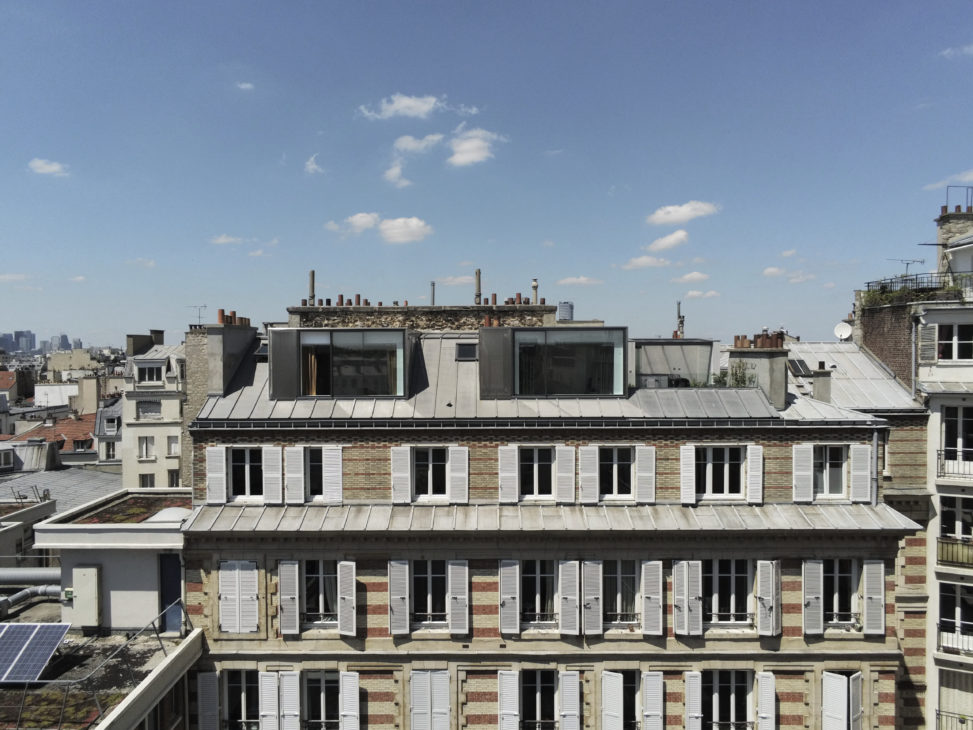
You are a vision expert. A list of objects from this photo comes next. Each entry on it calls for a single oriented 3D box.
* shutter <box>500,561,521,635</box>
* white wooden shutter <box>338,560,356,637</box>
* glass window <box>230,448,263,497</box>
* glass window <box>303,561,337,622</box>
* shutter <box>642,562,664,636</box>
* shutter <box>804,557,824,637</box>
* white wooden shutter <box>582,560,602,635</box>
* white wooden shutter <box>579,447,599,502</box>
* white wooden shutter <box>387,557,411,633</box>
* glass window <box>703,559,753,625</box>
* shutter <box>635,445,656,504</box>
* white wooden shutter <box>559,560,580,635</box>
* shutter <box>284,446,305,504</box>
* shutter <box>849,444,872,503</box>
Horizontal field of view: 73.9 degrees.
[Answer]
[{"bbox_3d":[0.665,6.610,18.380,0.591,2.078,0.060,0,1,3],"label":"shutter"},{"bbox_3d":[-3.937,6.617,18.300,0.560,2.080,0.060,0,1,17],"label":"white wooden shutter"},{"bbox_3d":[-7.284,3.297,19.686,1.145,1.558,0.100,0,1,0],"label":"glass window"},{"bbox_3d":[-4.770,6.562,18.691,1.130,1.924,0.100,0,1,0],"label":"glass window"},{"bbox_3d":[4.871,6.837,18.950,0.600,2.130,0.050,0,1,14],"label":"shutter"},{"bbox_3d":[9.248,6.573,18.279,0.577,2.110,0.050,0,1,-8],"label":"shutter"},{"bbox_3d":[3.019,6.598,18.330,0.572,2.101,0.050,0,1,-8],"label":"white wooden shutter"},{"bbox_3d":[3.119,3.316,19.580,0.575,1.710,0.050,0,1,0],"label":"white wooden shutter"},{"bbox_3d":[-2.541,6.765,18.807,0.603,2.161,0.050,0,1,-4],"label":"white wooden shutter"},{"bbox_3d":[7.074,6.737,19.139,1.594,1.991,0.100,0,1,0],"label":"glass window"},{"bbox_3d":[4.638,3.189,18.830,0.567,1.637,0.050,0,1,0],"label":"shutter"},{"bbox_3d":[2.413,6.770,18.762,0.577,2.162,0.050,0,1,6],"label":"white wooden shutter"},{"bbox_3d":[-5.755,3.316,19.406,0.574,1.686,0.050,0,1,0],"label":"shutter"},{"bbox_3d":[10.869,3.158,18.779,0.622,1.648,0.050,0,1,0],"label":"shutter"}]

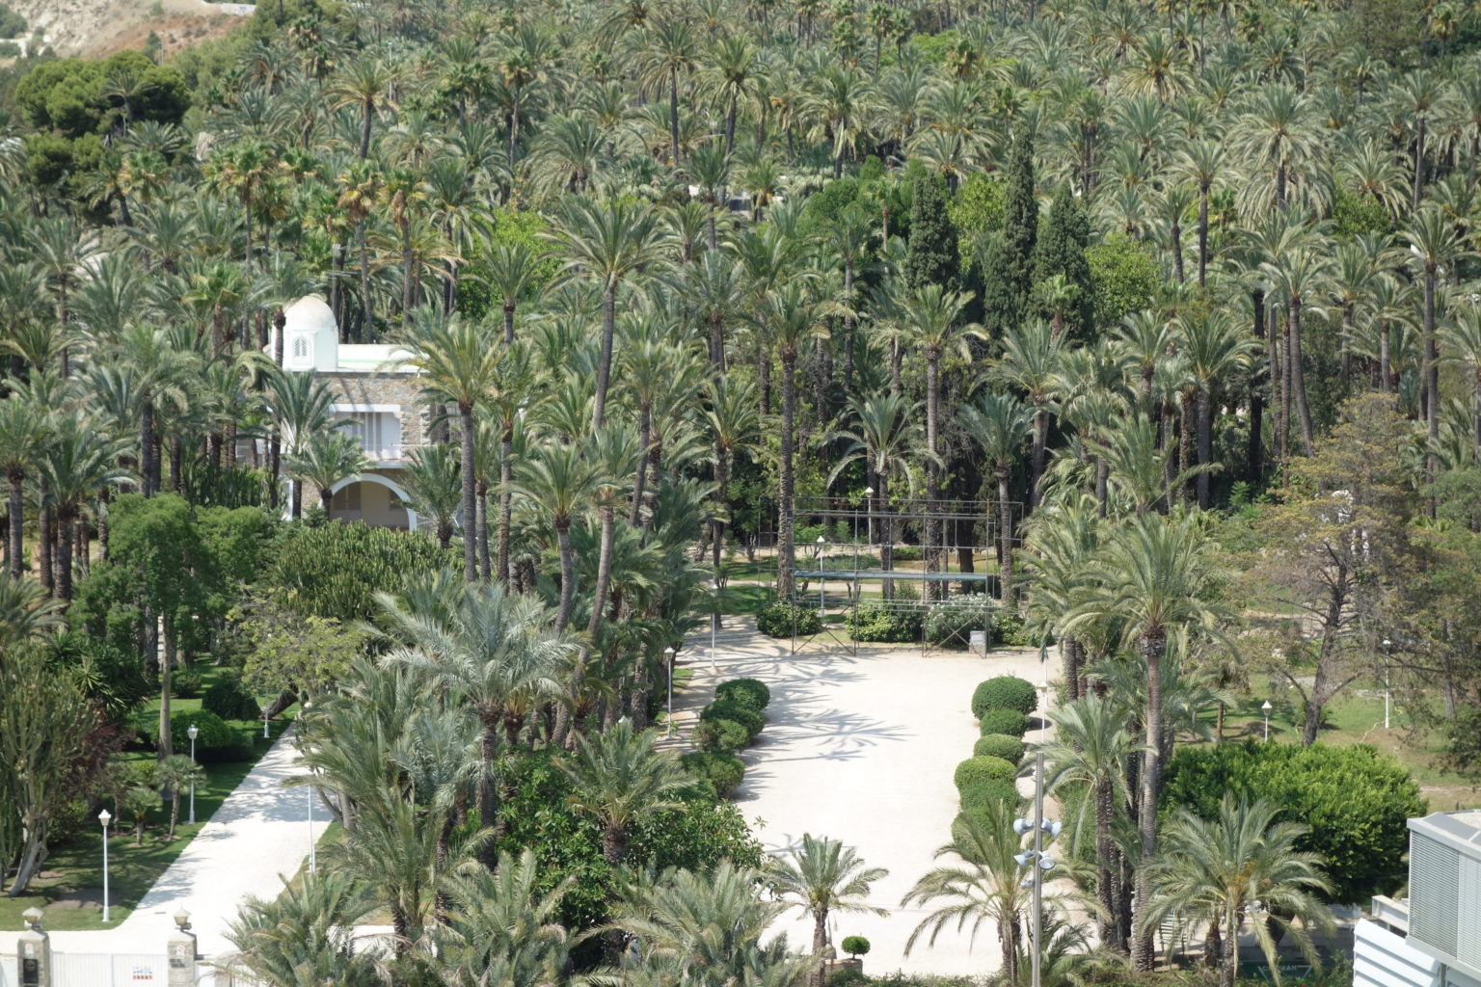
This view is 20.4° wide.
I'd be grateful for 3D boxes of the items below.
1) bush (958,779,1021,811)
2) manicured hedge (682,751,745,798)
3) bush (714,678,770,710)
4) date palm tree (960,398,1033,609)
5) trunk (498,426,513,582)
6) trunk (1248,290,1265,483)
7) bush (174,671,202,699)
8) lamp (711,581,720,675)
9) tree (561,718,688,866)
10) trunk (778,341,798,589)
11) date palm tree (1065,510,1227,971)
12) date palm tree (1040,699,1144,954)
[{"bbox_3d":[9.670,11.480,159.520,2.420,1.300,2.300,0,9,0],"label":"bush"},{"bbox_3d":[-1.016,10.684,156.889,2.450,1.620,2.400,0,8,0],"label":"manicured hedge"},{"bbox_3d":[0.073,8.478,172.900,2.350,1.460,2.350,0,8,0],"label":"bush"},{"bbox_3d":[12.297,0.418,195.788,3.500,10.430,3.500,0,8,0],"label":"date palm tree"},{"bbox_3d":[-11.134,0.817,195.641,0.600,8.100,0.550,0,9,0],"label":"trunk"},{"bbox_3d":[29.740,-5.710,237.050,0.940,12.100,0.800,0,9,0],"label":"trunk"},{"bbox_3d":[-22.666,7.819,168.414,1.232,1.135,1.232,0,9,0],"label":"bush"},{"bbox_3d":[-1.152,5.858,181.734,0.420,3.890,0.420,0,8,0],"label":"lamp"},{"bbox_3d":[-4.111,10.635,143.617,4.800,5.610,4.800,0,8,0],"label":"tree"},{"bbox_3d":[2.360,-0.850,202.130,0.860,12.930,0.800,0,9,0],"label":"trunk"},{"bbox_3d":[12.577,7.712,127.573,5.095,14.546,5.095,0,9,0],"label":"date palm tree"},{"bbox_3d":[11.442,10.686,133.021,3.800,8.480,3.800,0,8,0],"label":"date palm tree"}]

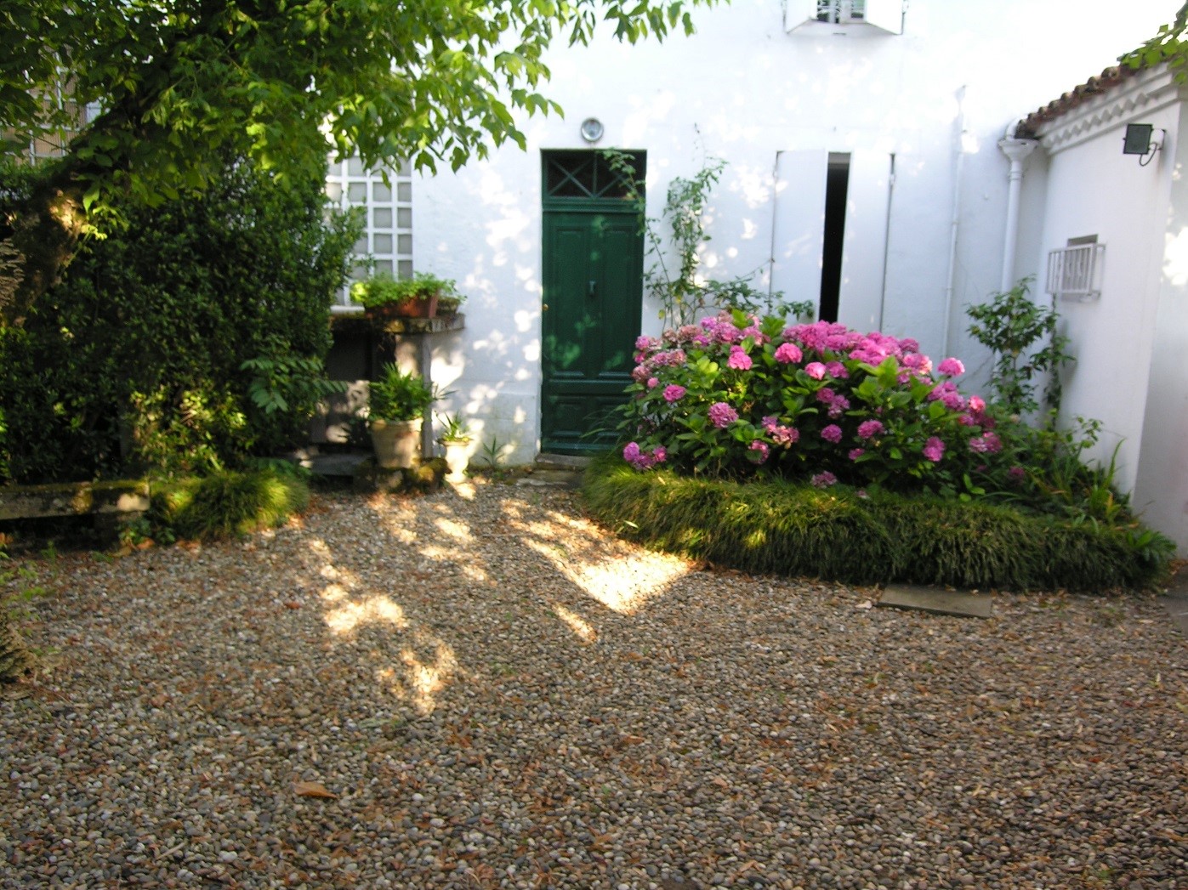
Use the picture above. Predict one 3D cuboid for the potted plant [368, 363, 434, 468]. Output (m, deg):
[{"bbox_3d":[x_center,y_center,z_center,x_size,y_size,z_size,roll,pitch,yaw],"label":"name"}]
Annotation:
[{"bbox_3d":[-1.583,-0.243,6.750,0.520,0.830,0.520,1,9,0],"label":"potted plant"}]

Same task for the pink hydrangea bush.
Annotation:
[{"bbox_3d":[1.468,-0.271,5.800,2.500,1.250,1.800,1,9,0],"label":"pink hydrangea bush"}]

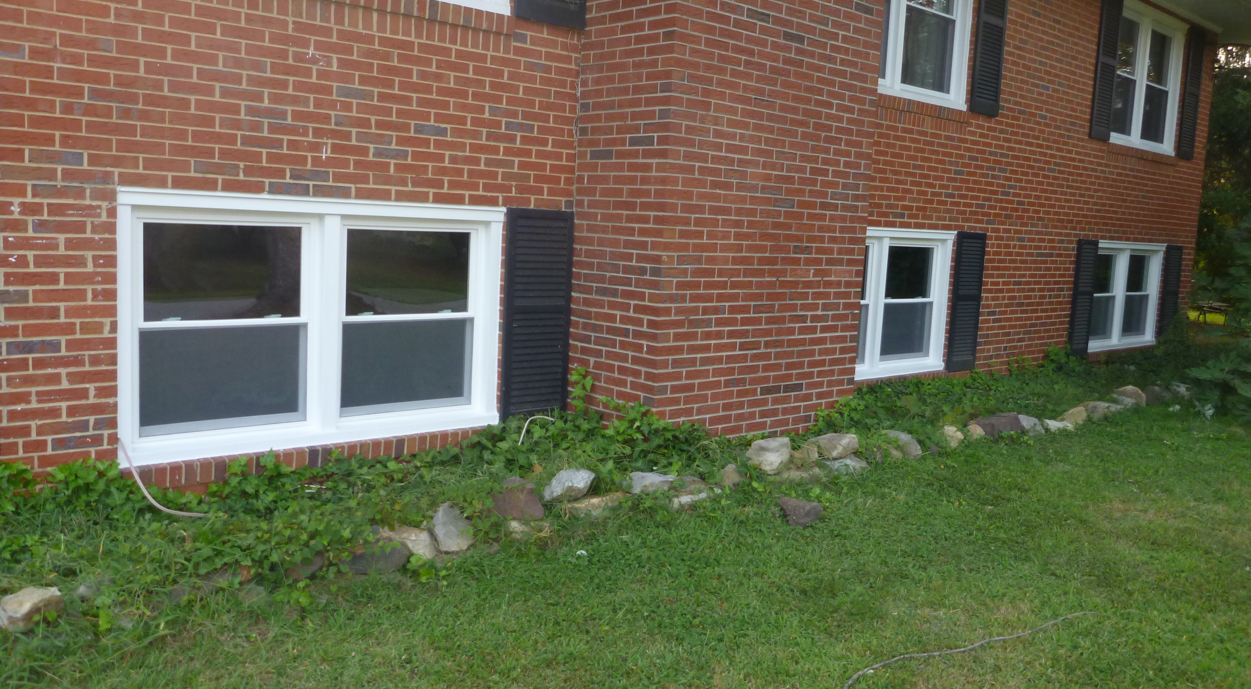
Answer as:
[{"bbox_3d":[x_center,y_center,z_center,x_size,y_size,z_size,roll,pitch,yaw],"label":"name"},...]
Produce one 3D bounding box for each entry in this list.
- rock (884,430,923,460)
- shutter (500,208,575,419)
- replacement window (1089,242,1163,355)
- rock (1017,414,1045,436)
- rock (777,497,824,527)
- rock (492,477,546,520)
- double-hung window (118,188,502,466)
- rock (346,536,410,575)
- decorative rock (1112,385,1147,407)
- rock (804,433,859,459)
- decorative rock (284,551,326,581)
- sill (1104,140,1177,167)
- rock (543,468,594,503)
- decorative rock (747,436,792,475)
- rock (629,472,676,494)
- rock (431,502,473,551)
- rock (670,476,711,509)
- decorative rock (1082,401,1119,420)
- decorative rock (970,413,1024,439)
[{"bbox_3d":[1.737,0.627,6.335,0.260,0.160,0.180,-4,9,-42],"label":"rock"},{"bbox_3d":[-0.495,-0.154,5.736,0.445,1.200,0.040,-4,9,-42],"label":"shutter"},{"bbox_3d":[5.609,-0.547,11.348,1.940,1.190,0.120,-4,9,-42],"label":"replacement window"},{"bbox_3d":[2.937,0.588,7.338,0.190,0.155,0.180,-4,9,-42],"label":"rock"},{"bbox_3d":[0.860,0.818,4.972,0.220,0.126,0.176,-4,9,-42],"label":"rock"},{"bbox_3d":[-0.470,0.681,4.466,0.221,0.156,0.155,-4,9,-42],"label":"rock"},{"bbox_3d":[-1.423,-0.105,4.944,1.965,1.195,0.120,-4,9,-42],"label":"double-hung window"},{"bbox_3d":[-0.966,0.825,3.948,0.250,0.125,0.180,-4,9,-42],"label":"rock"},{"bbox_3d":[4.384,0.449,8.805,0.273,0.168,0.205,-4,9,-42],"label":"decorative rock"},{"bbox_3d":[1.246,0.614,6.125,0.347,0.126,0.243,-4,9,-42],"label":"rock"},{"bbox_3d":[-1.216,0.839,3.839,0.170,0.110,0.140,-4,9,-42],"label":"decorative rock"},{"bbox_3d":[5.557,-2.052,10.944,1.909,0.106,0.110,-4,9,-42],"label":"sill"},{"bbox_3d":[-0.260,0.647,4.655,0.224,0.127,0.157,-4,9,-42],"label":"rock"},{"bbox_3d":[0.800,0.612,5.633,0.247,0.181,0.173,-4,9,-42],"label":"decorative rock"},{"bbox_3d":[0.133,0.694,5.029,0.230,0.090,0.164,-4,9,-42],"label":"rock"},{"bbox_3d":[-0.724,0.767,4.237,0.175,0.190,0.140,-4,9,-42],"label":"rock"},{"bbox_3d":[0.319,0.733,5.019,0.200,0.130,0.150,-4,9,-42],"label":"rock"},{"bbox_3d":[3.851,0.538,8.212,0.330,0.140,0.240,-4,9,-42],"label":"decorative rock"},{"bbox_3d":[2.653,0.586,7.216,0.470,0.150,0.235,-4,9,-42],"label":"decorative rock"}]

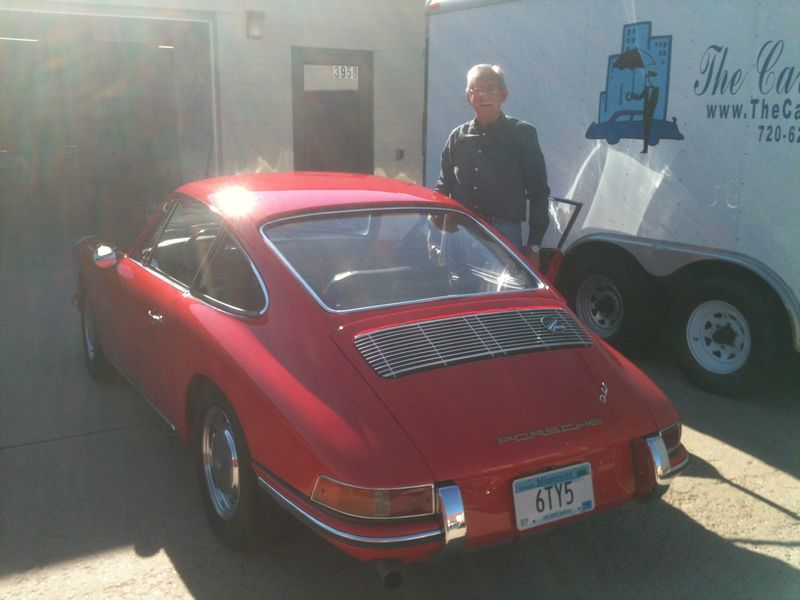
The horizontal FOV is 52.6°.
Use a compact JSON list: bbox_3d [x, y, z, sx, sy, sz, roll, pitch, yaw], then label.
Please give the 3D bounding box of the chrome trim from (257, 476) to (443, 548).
[{"bbox_3d":[-0.161,0.589,2.333,0.325,0.055,0.595,-6,14,-30],"label":"chrome trim"}]

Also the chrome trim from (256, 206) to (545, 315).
[{"bbox_3d":[0.013,-0.181,3.077,0.985,0.070,0.665,-6,37,-30],"label":"chrome trim"}]

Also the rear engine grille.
[{"bbox_3d":[0.265,0.132,2.701,0.860,0.045,0.225,-6,41,-30],"label":"rear engine grille"}]

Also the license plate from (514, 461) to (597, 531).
[{"bbox_3d":[0.470,0.589,2.434,0.305,0.153,0.012,-6,1,-30],"label":"license plate"}]

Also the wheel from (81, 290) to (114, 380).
[{"bbox_3d":[-1.734,0.175,4.772,0.170,0.635,0.635,-6,14,-32],"label":"wheel"}]

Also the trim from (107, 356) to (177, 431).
[{"bbox_3d":[-1.270,0.428,3.888,0.035,0.045,1.400,-6,12,-30],"label":"trim"}]

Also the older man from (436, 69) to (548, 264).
[{"bbox_3d":[0.443,-0.272,4.181,0.550,1.800,0.320,5,13,20],"label":"older man"}]

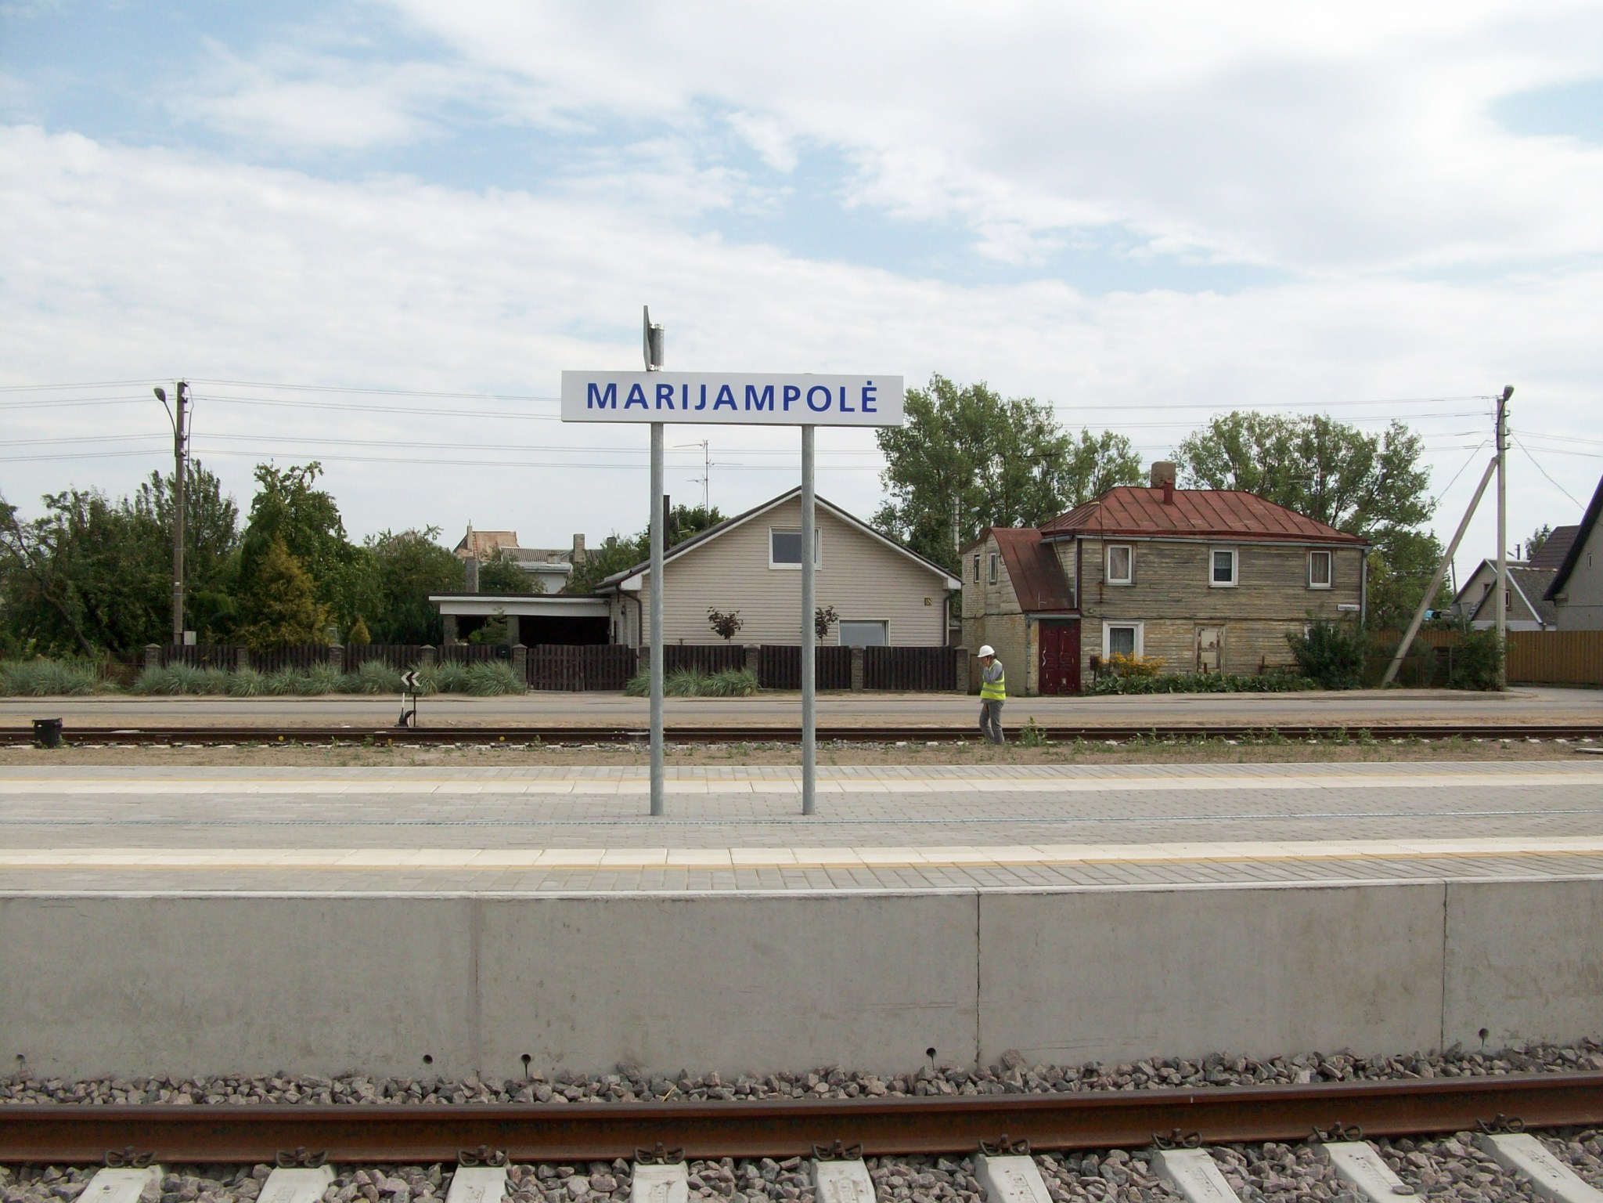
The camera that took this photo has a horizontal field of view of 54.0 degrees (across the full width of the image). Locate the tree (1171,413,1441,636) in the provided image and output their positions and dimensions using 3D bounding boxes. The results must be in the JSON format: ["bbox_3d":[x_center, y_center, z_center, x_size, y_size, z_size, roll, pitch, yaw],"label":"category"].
[{"bbox_3d":[22.500,-2.500,70.000,11.600,11.600,10.000,0,-1,-4],"label":"tree"}]

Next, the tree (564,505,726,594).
[{"bbox_3d":[-6.600,-0.410,67.000,6.900,7.100,6.200,0,-1,-4],"label":"tree"}]

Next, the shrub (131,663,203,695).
[{"bbox_3d":[-18.954,2.299,47.000,2.100,1.000,1.400,0,-1,-4],"label":"shrub"}]

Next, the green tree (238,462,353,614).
[{"bbox_3d":[-17.696,-0.964,55.000,4.100,7.830,4.000,0,-1,-4],"label":"green tree"}]

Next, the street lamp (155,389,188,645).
[{"bbox_3d":[-19.000,-2.000,47.500,1.000,9.300,0.800,0,-1,-4],"label":"street lamp"}]

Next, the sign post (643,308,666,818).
[{"bbox_3d":[-0.880,-0.250,9.530,0.140,3.080,0.160,0,-1,-4],"label":"sign post"}]

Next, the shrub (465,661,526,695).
[{"bbox_3d":[-9.277,2.319,47.800,1.850,1.020,1.400,0,-1,-4],"label":"shrub"}]

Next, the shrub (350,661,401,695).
[{"bbox_3d":[-12.230,2.150,45.200,1.550,1.000,1.300,0,-1,-4],"label":"shrub"}]

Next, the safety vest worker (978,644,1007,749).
[{"bbox_3d":[3.397,1.676,28.100,0.500,1.800,0.520,0,-1,-4],"label":"safety vest worker"}]

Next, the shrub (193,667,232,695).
[{"bbox_3d":[-17.627,2.379,47.100,1.200,0.850,1.100,0,-1,-4],"label":"shrub"}]

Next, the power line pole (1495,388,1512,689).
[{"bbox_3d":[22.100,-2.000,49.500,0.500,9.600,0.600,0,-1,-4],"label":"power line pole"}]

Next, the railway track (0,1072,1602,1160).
[{"bbox_3d":[0.103,1.783,5.347,5.600,0.170,0.160,0,-1,-4],"label":"railway track"}]

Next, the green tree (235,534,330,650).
[{"bbox_3d":[-15.750,0.320,47.700,2.900,4.700,2.800,0,-1,-4],"label":"green tree"}]

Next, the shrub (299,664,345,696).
[{"bbox_3d":[-14.459,2.338,47.400,1.370,0.970,1.200,0,-1,-4],"label":"shrub"}]

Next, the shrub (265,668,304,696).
[{"bbox_3d":[-14.650,2.270,44.600,1.150,0.800,1.100,0,-1,-4],"label":"shrub"}]

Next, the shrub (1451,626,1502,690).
[{"bbox_3d":[21.270,1.820,49.600,1.700,2.050,1.600,0,-1,-4],"label":"shrub"}]

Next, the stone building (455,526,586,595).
[{"bbox_3d":[-14.400,-0.200,80.000,7.500,7.300,8.000,0,-1,-6],"label":"stone building"}]

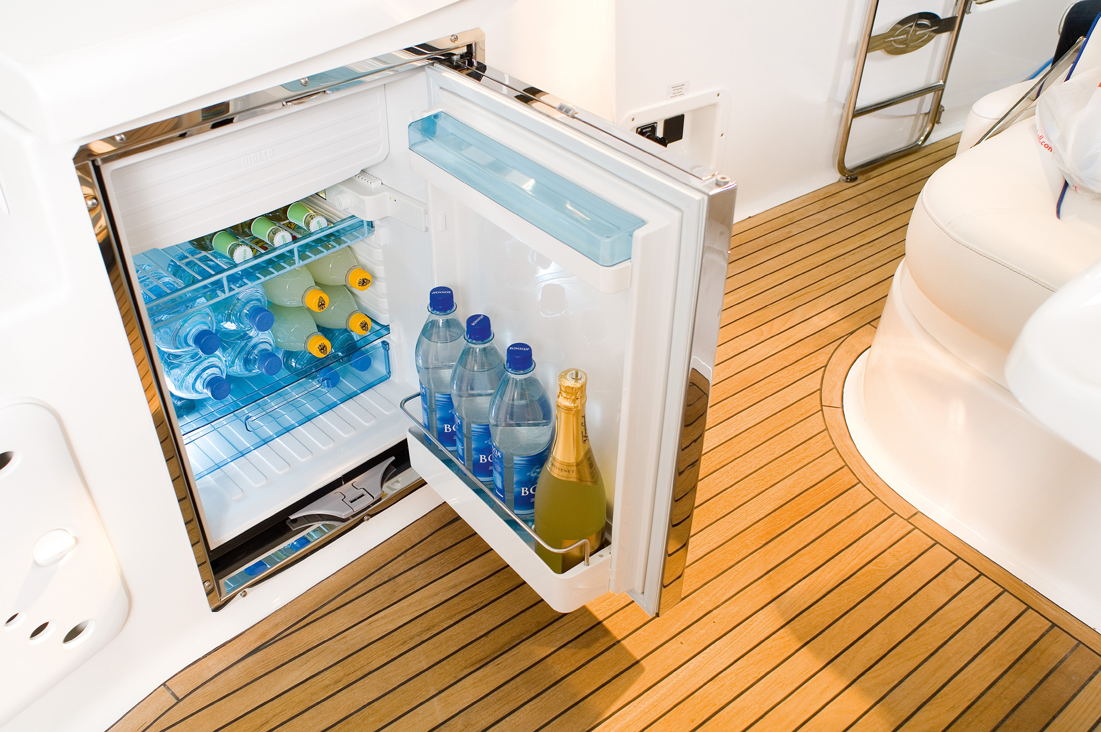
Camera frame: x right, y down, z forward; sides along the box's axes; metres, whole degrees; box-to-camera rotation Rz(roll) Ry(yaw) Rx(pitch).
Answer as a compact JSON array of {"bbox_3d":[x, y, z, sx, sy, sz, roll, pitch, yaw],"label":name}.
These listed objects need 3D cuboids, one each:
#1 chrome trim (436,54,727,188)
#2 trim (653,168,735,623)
[{"bbox_3d":[0.016,-0.281,1.041,0.042,0.015,0.466,-25,44,-30],"label":"chrome trim"},{"bbox_3d":[0.161,0.078,1.076,0.042,0.630,0.015,-25,44,-30],"label":"trim"}]

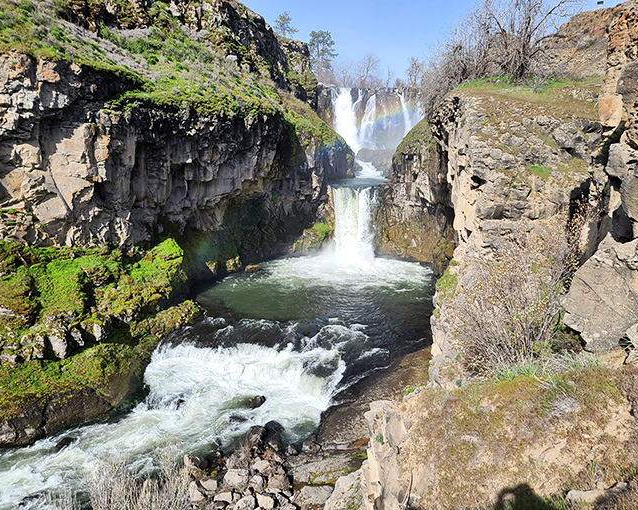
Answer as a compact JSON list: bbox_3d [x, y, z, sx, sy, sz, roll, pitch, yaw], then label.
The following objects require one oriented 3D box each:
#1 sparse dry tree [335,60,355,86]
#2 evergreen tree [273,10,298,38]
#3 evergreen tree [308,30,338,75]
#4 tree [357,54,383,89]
[{"bbox_3d":[7.774,-55.155,149.712,6.710,7.800,6.370,0,12,0],"label":"sparse dry tree"},{"bbox_3d":[-9.532,-67.139,144.043,7.630,8.450,7.240,0,12,0],"label":"evergreen tree"},{"bbox_3d":[1.241,-61.524,152.424,9.620,15.180,9.140,0,12,0],"label":"evergreen tree"},{"bbox_3d":[15.481,-55.344,147.624,7.820,10.380,7.420,0,12,0],"label":"tree"}]

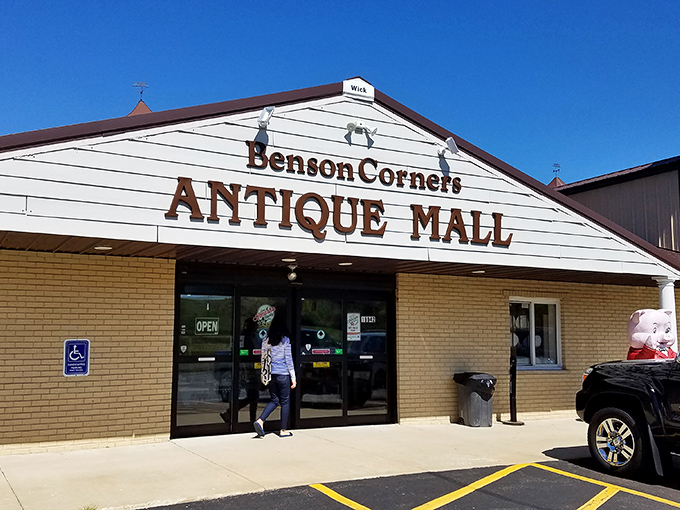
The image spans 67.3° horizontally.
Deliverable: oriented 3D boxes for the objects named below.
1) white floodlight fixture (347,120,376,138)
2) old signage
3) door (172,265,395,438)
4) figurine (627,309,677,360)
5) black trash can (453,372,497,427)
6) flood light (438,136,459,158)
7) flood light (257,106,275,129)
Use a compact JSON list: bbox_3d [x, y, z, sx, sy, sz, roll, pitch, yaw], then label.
[{"bbox_3d":[0.249,-1.456,5.926,0.330,0.190,0.180,4,-7,-22],"label":"white floodlight fixture"},{"bbox_3d":[0.272,-0.630,5.902,4.300,1.010,0.070,4,-7,-22],"label":"old signage"},{"bbox_3d":[-0.674,1.333,7.411,3.355,2.335,0.150,4,-7,-22],"label":"door"},{"bbox_3d":[4.532,1.723,7.409,0.600,1.830,0.550,2,-7,-11],"label":"figurine"},{"bbox_3d":[2.143,2.285,8.121,0.500,0.790,0.500,2,-7,-10],"label":"black trash can"},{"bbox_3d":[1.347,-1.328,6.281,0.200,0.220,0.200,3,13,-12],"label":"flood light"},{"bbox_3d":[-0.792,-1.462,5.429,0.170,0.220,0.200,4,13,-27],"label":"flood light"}]

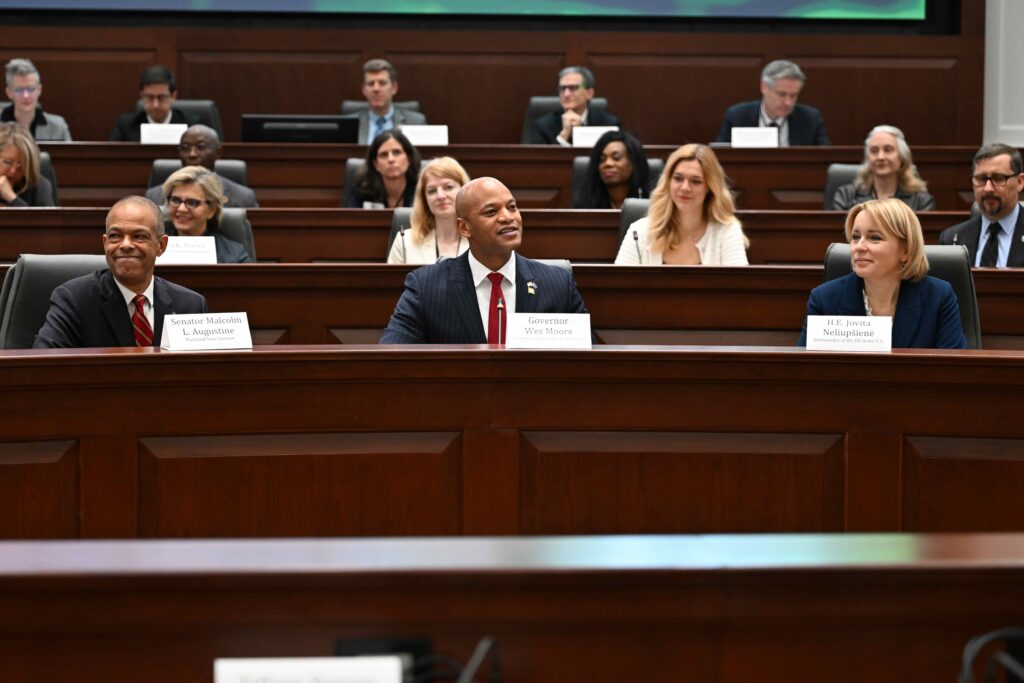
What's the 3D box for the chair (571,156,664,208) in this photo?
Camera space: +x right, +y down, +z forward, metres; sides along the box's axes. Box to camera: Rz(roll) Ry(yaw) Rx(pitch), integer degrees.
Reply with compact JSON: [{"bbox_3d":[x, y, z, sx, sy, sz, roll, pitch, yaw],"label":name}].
[{"bbox_3d":[0.474,-0.303,8.950,0.600,1.080,0.620,0,3,4],"label":"chair"}]

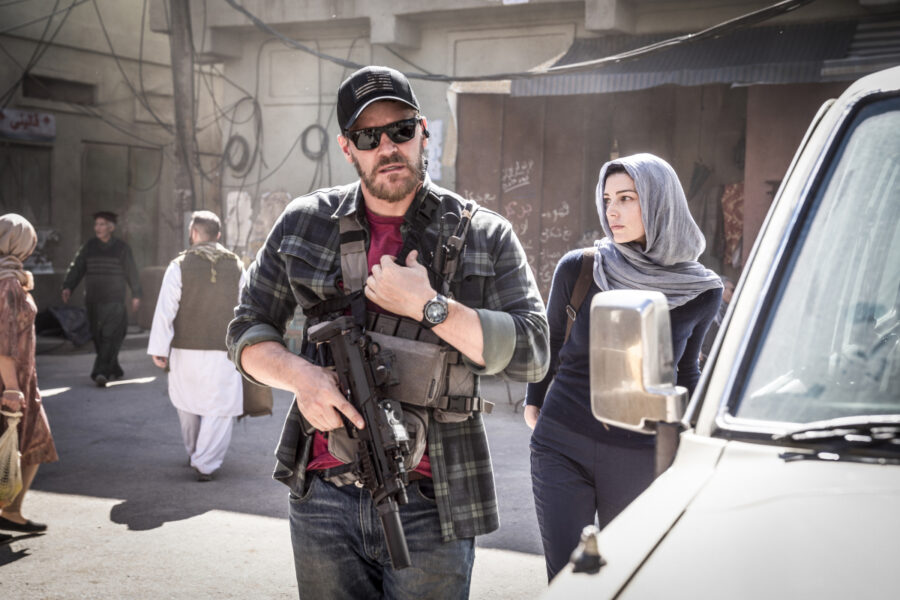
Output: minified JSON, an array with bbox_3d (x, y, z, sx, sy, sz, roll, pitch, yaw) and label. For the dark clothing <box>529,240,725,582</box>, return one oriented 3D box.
[{"bbox_3d":[0.455,0.600,3.220,0.520,1.460,0.320,1,3,11],"label":"dark clothing"}]

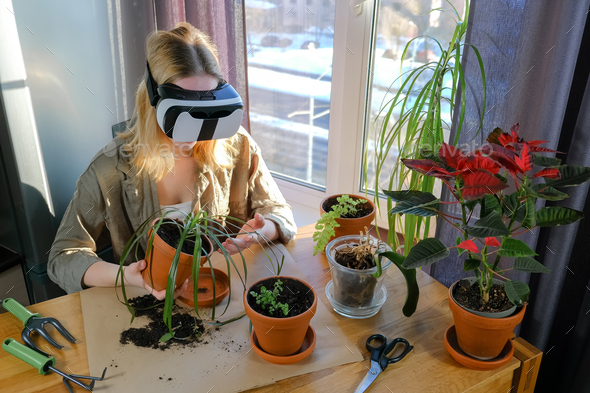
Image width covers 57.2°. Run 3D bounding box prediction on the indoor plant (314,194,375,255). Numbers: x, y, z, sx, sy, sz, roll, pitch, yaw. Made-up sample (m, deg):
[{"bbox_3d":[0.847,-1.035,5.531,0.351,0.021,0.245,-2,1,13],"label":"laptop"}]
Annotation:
[{"bbox_3d":[0.132,0.076,1.430,0.161,0.143,0.158,1,26,0],"label":"indoor plant"}]

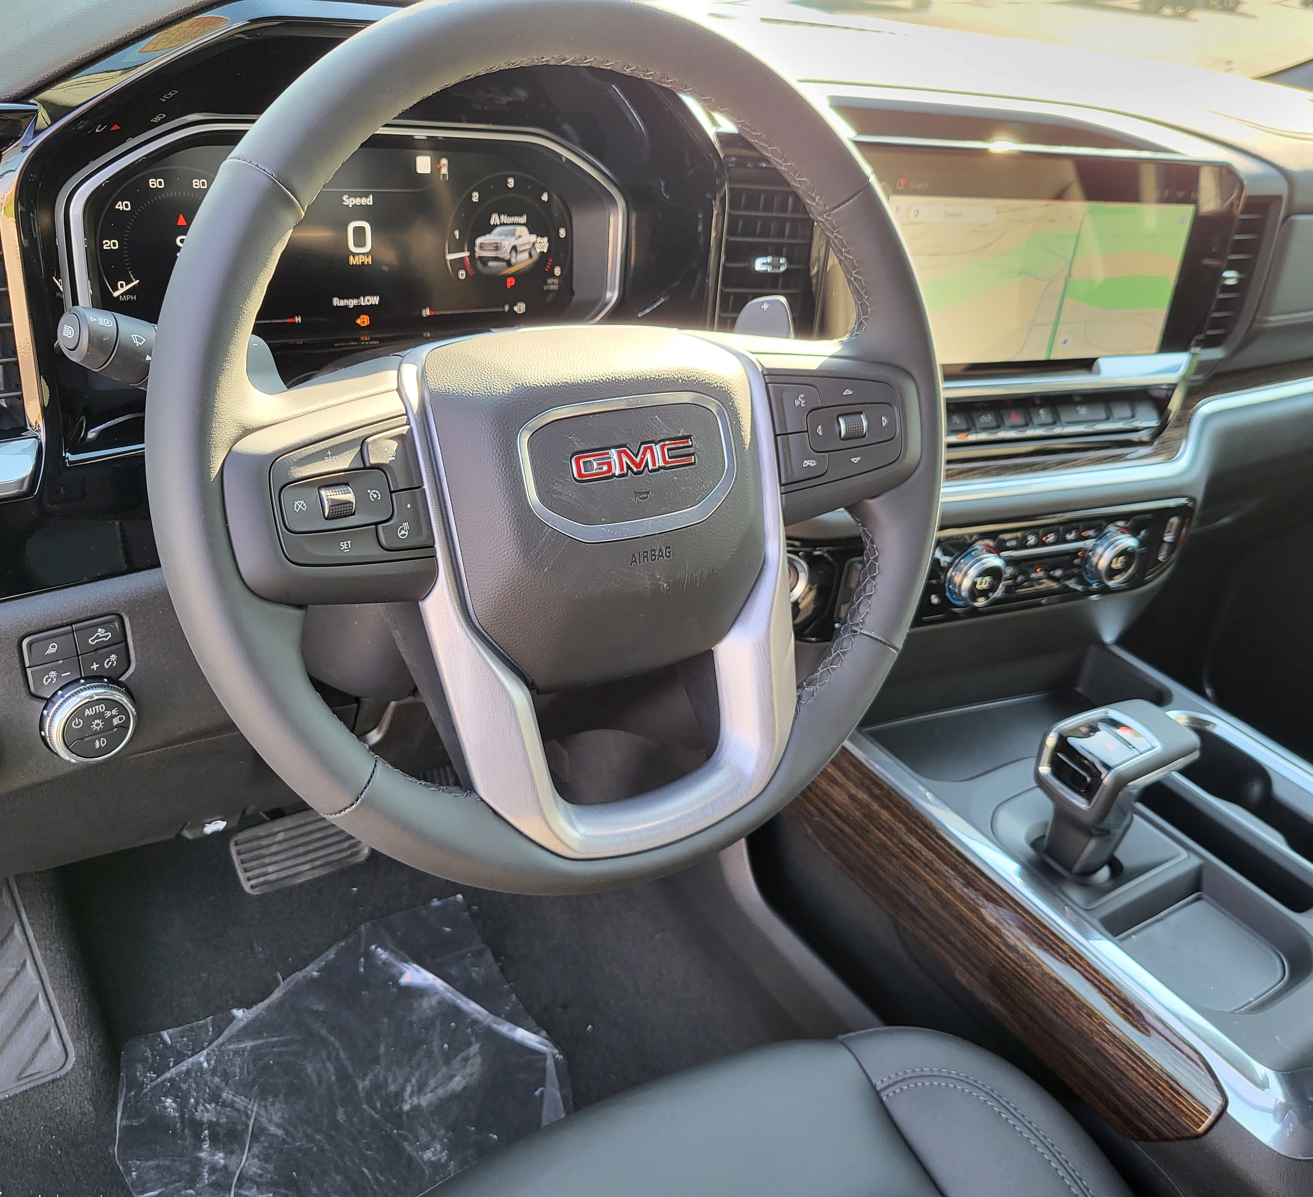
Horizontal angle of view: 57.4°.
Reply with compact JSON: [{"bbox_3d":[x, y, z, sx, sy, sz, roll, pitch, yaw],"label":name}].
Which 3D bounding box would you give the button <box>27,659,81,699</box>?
[{"bbox_3d":[-0.313,0.041,0.626,0.025,0.019,0.008,-17,22,-37],"label":"button"}]

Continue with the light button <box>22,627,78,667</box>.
[{"bbox_3d":[-0.298,0.023,0.588,0.025,0.016,0.008,-18,28,-40],"label":"light button"}]

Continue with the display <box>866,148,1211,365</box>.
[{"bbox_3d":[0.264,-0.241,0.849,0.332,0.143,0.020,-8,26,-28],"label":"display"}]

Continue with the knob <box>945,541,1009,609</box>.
[{"bbox_3d":[0.218,-0.013,0.815,0.044,0.044,0.021,-9,31,-28],"label":"knob"}]

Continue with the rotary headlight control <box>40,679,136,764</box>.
[{"bbox_3d":[-0.283,0.063,0.603,0.046,0.046,0.018,-18,28,-40],"label":"rotary headlight control"}]

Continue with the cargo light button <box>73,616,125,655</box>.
[{"bbox_3d":[-0.296,0.018,0.635,0.025,0.017,0.008,-17,22,-37],"label":"cargo light button"}]

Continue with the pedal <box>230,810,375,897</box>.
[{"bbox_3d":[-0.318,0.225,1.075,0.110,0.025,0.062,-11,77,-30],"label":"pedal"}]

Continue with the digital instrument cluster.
[{"bbox_3d":[-0.168,-0.208,0.692,0.318,0.120,0.040,-11,25,-30],"label":"digital instrument cluster"}]

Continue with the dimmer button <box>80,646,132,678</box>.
[{"bbox_3d":[-0.294,0.035,0.641,0.024,0.018,0.008,-17,22,-37],"label":"dimmer button"}]

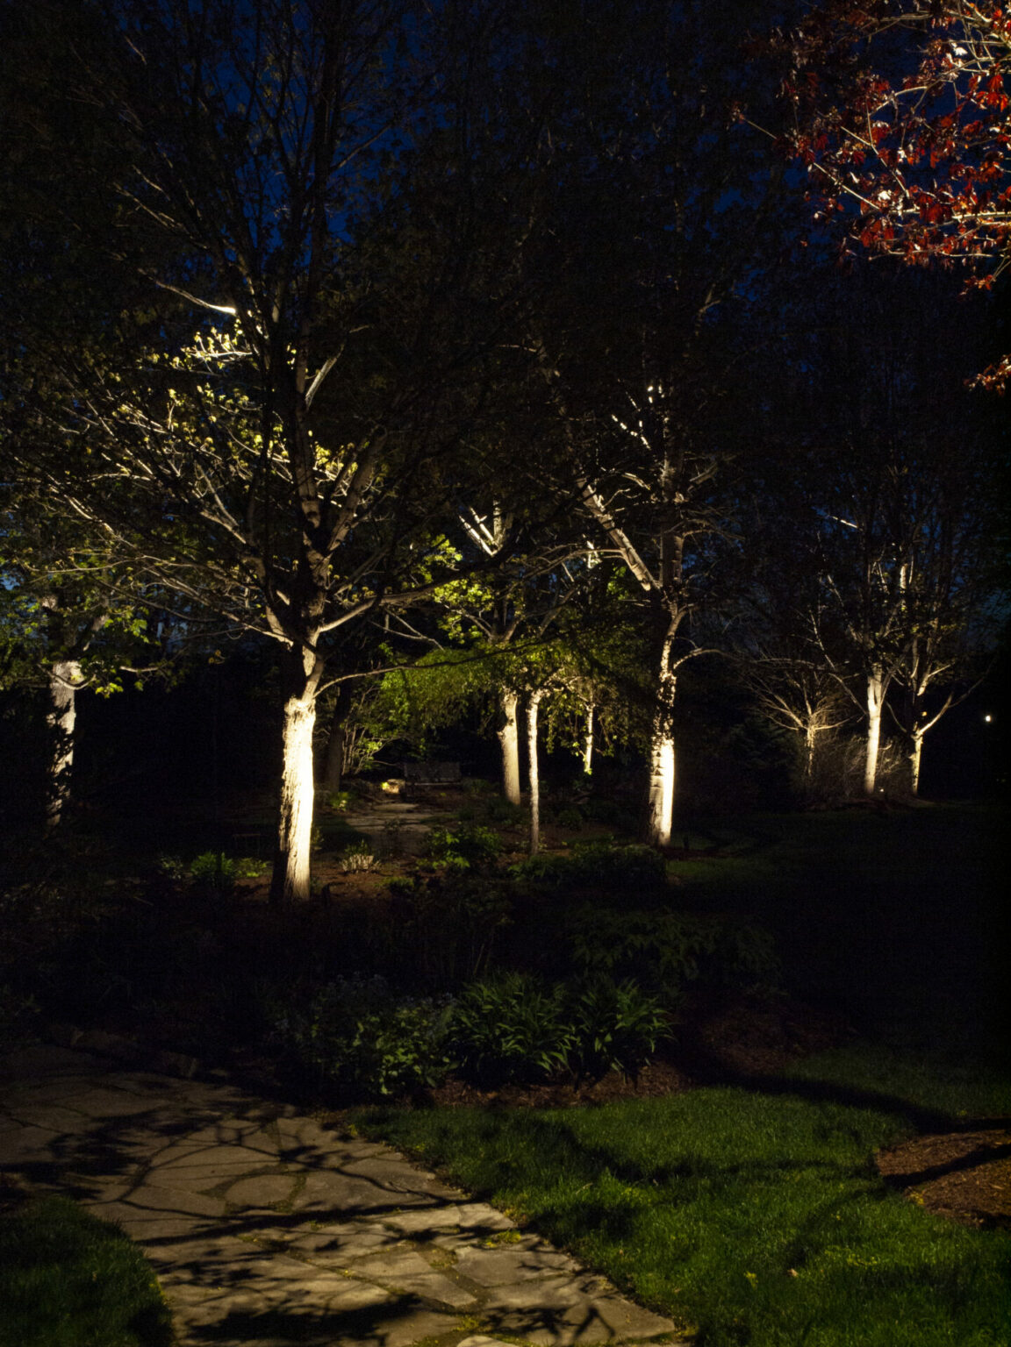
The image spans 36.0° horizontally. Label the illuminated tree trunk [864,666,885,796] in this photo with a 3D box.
[{"bbox_3d":[7.549,1.174,31.855,0.409,2.671,0.360,0,-2,0],"label":"illuminated tree trunk"}]

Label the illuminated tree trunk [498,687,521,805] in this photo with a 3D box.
[{"bbox_3d":[0.065,1.264,27.300,0.390,2.067,0.360,0,-2,0],"label":"illuminated tree trunk"}]

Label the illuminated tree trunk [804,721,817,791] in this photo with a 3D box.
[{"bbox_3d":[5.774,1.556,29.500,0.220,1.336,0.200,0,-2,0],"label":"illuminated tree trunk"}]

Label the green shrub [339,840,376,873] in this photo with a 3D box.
[{"bbox_3d":[-1.520,1.882,16.000,0.390,0.330,0.360,0,-2,0],"label":"green shrub"}]

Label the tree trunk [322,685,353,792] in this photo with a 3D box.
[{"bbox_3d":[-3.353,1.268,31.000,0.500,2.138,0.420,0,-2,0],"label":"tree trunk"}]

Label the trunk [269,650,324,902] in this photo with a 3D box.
[{"bbox_3d":[-1.744,0.868,13.032,0.427,2.150,0.400,0,-2,0],"label":"trunk"}]

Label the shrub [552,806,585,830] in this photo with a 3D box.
[{"bbox_3d":[0.886,2.048,22.032,0.447,0.349,0.420,0,-2,0],"label":"shrub"}]

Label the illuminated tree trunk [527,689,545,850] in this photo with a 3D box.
[{"bbox_3d":[0.343,1.119,17.800,0.170,1.913,0.150,0,-2,0],"label":"illuminated tree trunk"}]

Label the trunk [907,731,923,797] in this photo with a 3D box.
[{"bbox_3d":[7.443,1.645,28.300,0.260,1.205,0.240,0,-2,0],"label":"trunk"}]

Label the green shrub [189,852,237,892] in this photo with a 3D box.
[{"bbox_3d":[-2.680,1.817,14.260,0.434,0.353,0.420,0,-2,0],"label":"green shrub"}]

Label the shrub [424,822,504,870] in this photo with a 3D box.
[{"bbox_3d":[-0.446,1.828,16.489,0.836,0.481,0.750,0,-2,0],"label":"shrub"}]

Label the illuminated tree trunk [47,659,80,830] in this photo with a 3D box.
[{"bbox_3d":[-6.262,0.999,22.053,0.448,2.430,0.450,0,-2,0],"label":"illuminated tree trunk"}]

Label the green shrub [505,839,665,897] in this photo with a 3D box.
[{"bbox_3d":[0.770,1.775,14.600,1.460,0.450,1.100,0,-2,0],"label":"green shrub"}]

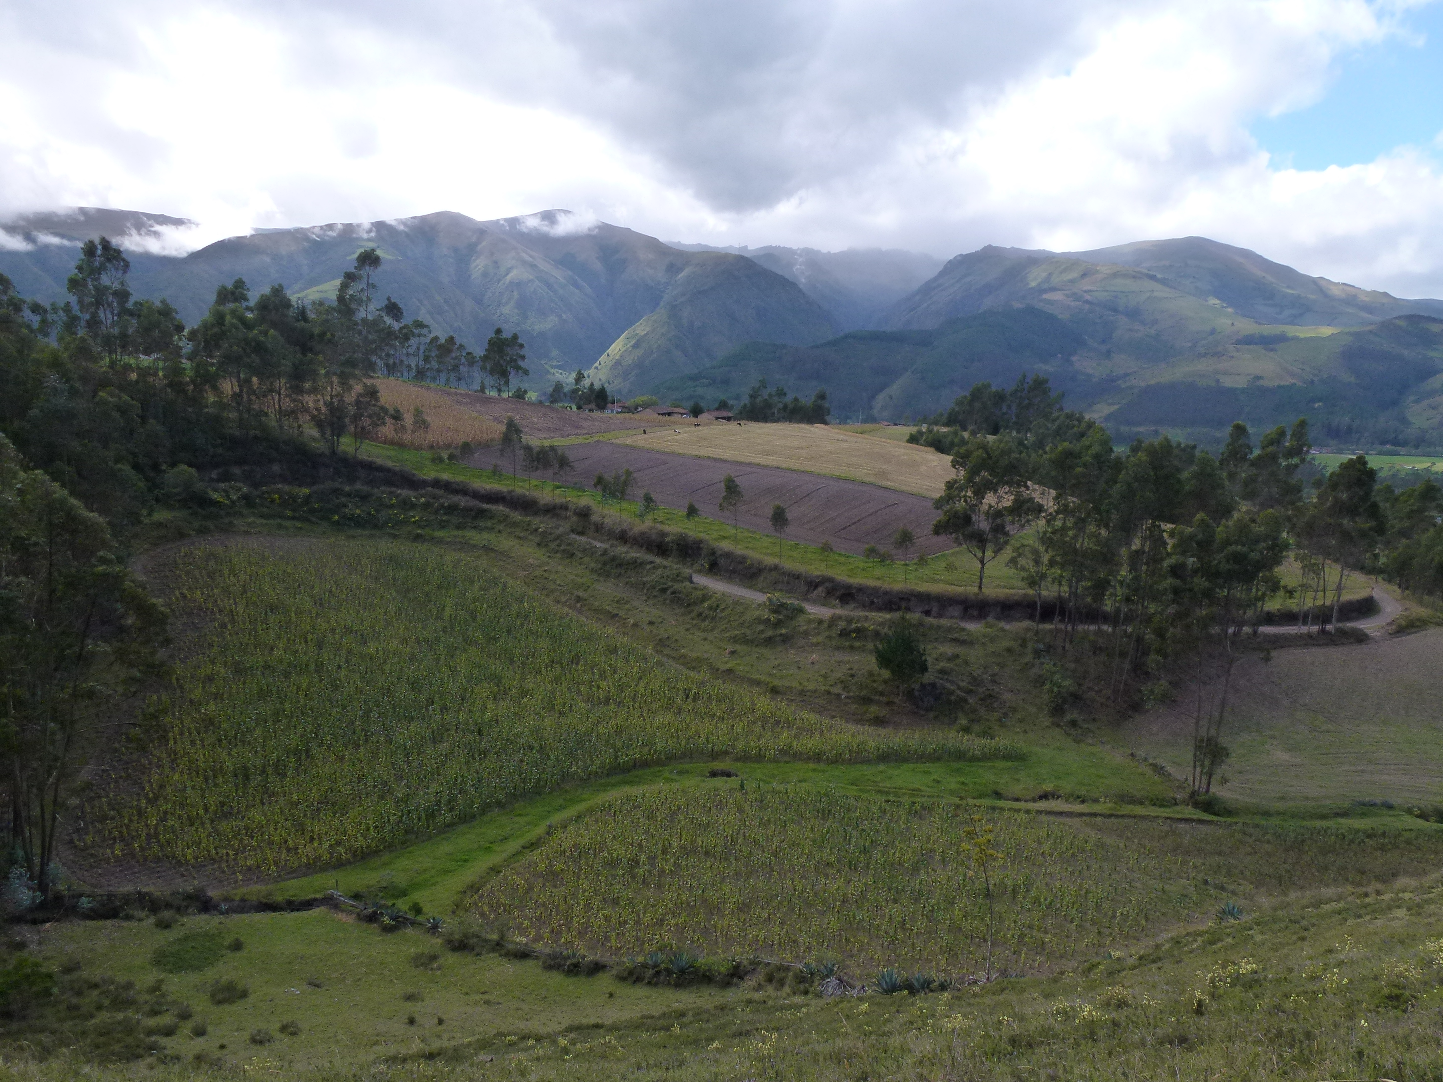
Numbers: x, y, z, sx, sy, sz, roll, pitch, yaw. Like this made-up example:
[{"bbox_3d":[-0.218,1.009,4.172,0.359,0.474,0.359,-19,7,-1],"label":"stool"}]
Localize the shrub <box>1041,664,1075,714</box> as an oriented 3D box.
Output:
[{"bbox_3d":[37.670,16.532,112.000,3.800,5.200,3.700,0,9,0],"label":"shrub"}]

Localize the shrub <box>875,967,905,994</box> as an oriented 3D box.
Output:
[{"bbox_3d":[7.917,20.680,47.000,1.400,1.200,1.400,0,9,0],"label":"shrub"}]

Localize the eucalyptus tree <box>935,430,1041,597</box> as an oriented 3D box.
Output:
[{"bbox_3d":[34.496,-3.662,130.000,14.000,20.000,13.500,0,9,0],"label":"eucalyptus tree"}]

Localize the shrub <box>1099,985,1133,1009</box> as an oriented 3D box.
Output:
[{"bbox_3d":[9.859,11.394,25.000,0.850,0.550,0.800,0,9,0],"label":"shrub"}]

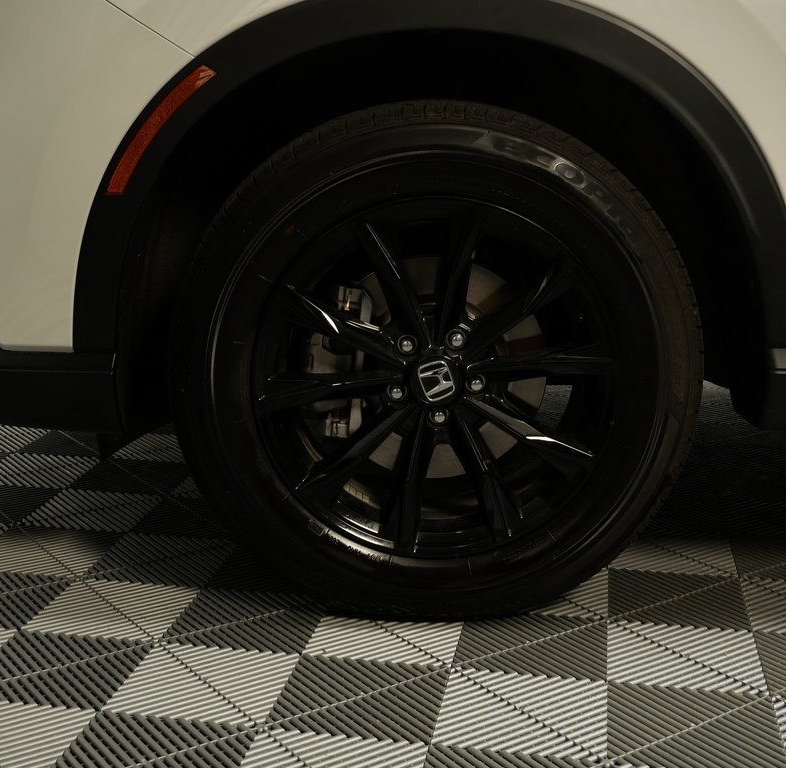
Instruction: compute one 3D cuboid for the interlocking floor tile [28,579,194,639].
[{"bbox_3d":[-0.405,0.335,1.725,0.201,0.020,0.199,3,13,9],"label":"interlocking floor tile"}]

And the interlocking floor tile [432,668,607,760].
[{"bbox_3d":[0.159,0.408,1.443,0.201,0.020,0.199,3,13,9],"label":"interlocking floor tile"}]

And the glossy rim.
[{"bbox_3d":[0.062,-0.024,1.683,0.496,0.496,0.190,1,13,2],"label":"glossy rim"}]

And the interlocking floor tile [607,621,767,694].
[{"bbox_3d":[0.392,0.376,1.598,0.201,0.020,0.199,3,13,9],"label":"interlocking floor tile"}]

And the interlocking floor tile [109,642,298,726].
[{"bbox_3d":[-0.239,0.388,1.506,0.201,0.020,0.199,3,13,9],"label":"interlocking floor tile"}]

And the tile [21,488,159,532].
[{"bbox_3d":[-0.538,0.238,2.136,0.201,0.020,0.199,3,13,9],"label":"tile"}]

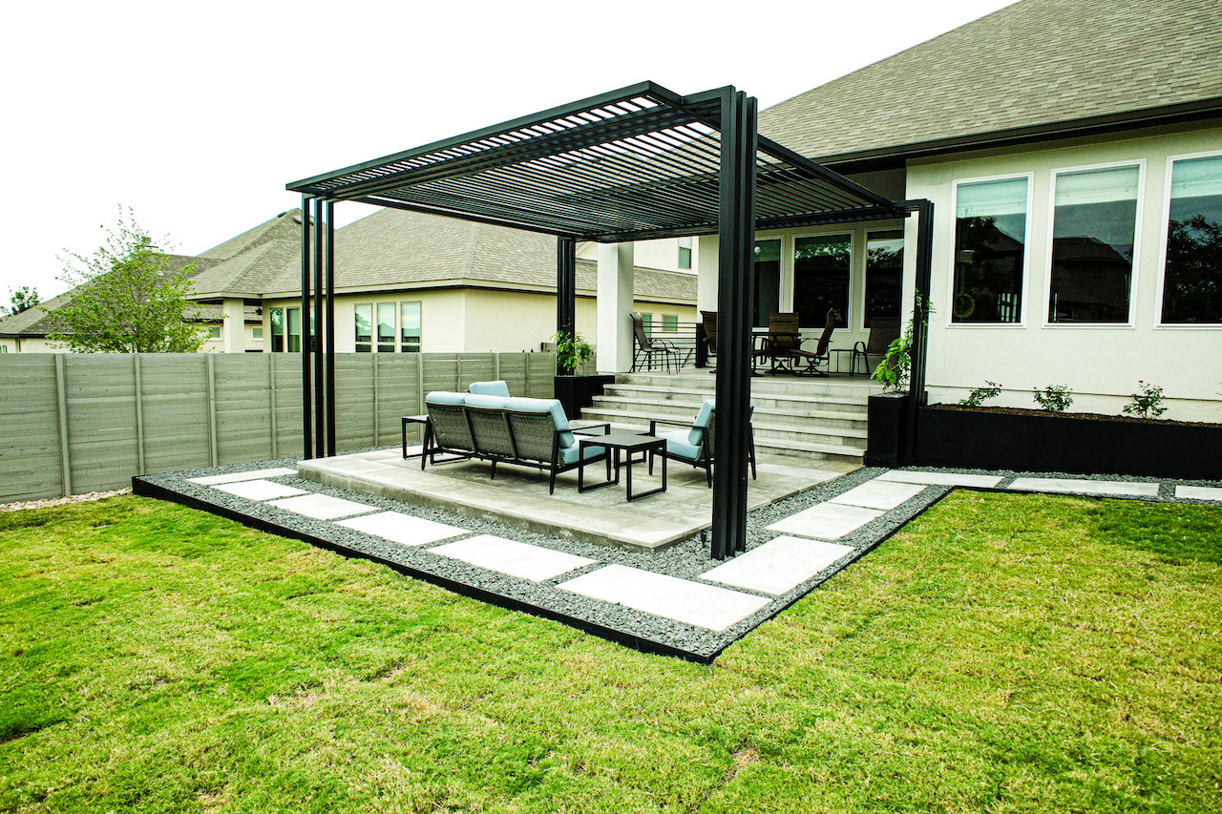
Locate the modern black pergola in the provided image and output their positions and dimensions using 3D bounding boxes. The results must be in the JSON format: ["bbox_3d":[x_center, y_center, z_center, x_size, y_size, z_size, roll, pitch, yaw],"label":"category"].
[{"bbox_3d":[0.081,-0.850,8.738,5.864,3.370,5.638,5,6,39],"label":"modern black pergola"}]

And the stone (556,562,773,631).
[{"bbox_3d":[0.309,1.188,4.424,1.220,0.060,0.610,5,6,39],"label":"stone"}]

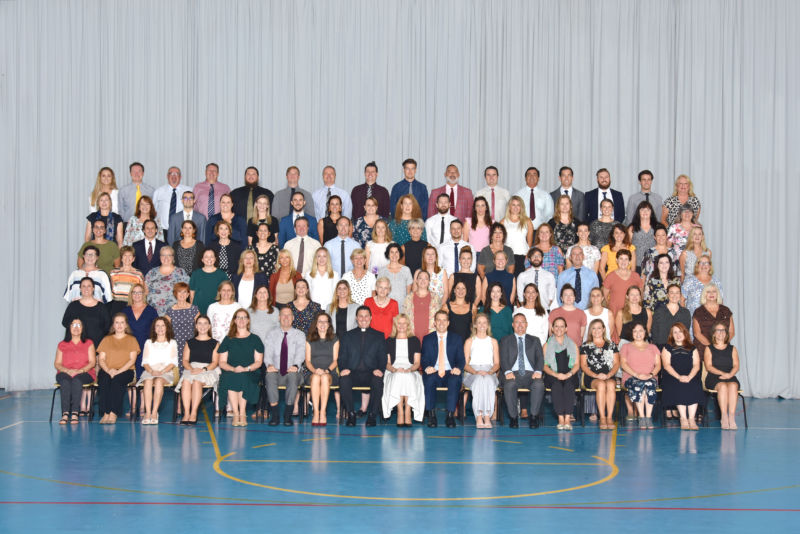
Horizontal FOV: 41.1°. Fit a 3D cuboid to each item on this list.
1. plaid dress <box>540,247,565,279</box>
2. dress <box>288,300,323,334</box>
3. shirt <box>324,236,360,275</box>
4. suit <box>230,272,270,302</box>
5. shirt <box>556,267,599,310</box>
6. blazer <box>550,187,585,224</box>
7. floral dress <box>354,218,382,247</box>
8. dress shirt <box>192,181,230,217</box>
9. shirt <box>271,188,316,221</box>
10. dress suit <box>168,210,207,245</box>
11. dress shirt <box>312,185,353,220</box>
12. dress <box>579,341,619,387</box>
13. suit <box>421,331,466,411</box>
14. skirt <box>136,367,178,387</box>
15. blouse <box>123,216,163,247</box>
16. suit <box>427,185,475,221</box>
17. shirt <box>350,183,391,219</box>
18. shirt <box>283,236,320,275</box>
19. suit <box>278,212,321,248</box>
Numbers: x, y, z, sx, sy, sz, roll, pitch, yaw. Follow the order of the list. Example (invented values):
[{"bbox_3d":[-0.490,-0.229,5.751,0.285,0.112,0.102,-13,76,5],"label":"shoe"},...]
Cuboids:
[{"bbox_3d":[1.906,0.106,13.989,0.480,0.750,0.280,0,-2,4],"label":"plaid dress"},{"bbox_3d":[-1.191,0.891,13.236,0.460,0.950,0.300,1,-2,-3],"label":"dress"},{"bbox_3d":[-0.740,-0.067,13.891,0.510,0.660,0.280,1,-2,-2],"label":"shirt"},{"bbox_3d":[-1.916,0.394,13.690,0.500,0.660,0.290,1,-2,-3],"label":"suit"},{"bbox_3d":[2.270,0.308,13.617,0.540,0.630,0.300,0,-2,5],"label":"shirt"},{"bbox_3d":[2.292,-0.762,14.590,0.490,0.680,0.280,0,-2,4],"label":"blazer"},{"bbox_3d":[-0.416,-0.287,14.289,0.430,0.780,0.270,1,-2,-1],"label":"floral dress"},{"bbox_3d":[-2.572,-0.847,14.590,0.530,0.660,0.310,1,-2,-5],"label":"dress shirt"},{"bbox_3d":[-1.451,-0.759,14.490,0.580,0.670,0.310,1,-2,-2],"label":"shirt"},{"bbox_3d":[-2.836,-0.400,14.209,0.520,0.720,0.300,1,-2,-5],"label":"dress suit"},{"bbox_3d":[-0.931,-0.795,14.541,0.530,0.660,0.280,1,-2,-2],"label":"dress shirt"},{"bbox_3d":[2.373,1.174,12.630,0.450,0.570,0.470,0,-2,6],"label":"dress"},{"bbox_3d":[0.507,1.232,12.570,0.540,0.930,0.640,1,-2,1],"label":"suit"},{"bbox_3d":[-2.846,1.280,12.468,0.460,0.280,0.500,1,-2,-6],"label":"skirt"},{"bbox_3d":[-3.417,-0.372,14.191,0.520,0.600,0.280,1,-2,-8],"label":"blouse"},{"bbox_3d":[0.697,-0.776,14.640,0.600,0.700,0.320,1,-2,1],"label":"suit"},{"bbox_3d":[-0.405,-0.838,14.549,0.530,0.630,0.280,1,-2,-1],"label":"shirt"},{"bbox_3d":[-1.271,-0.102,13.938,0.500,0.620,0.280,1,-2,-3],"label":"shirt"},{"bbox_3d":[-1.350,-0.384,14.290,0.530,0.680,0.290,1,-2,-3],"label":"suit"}]

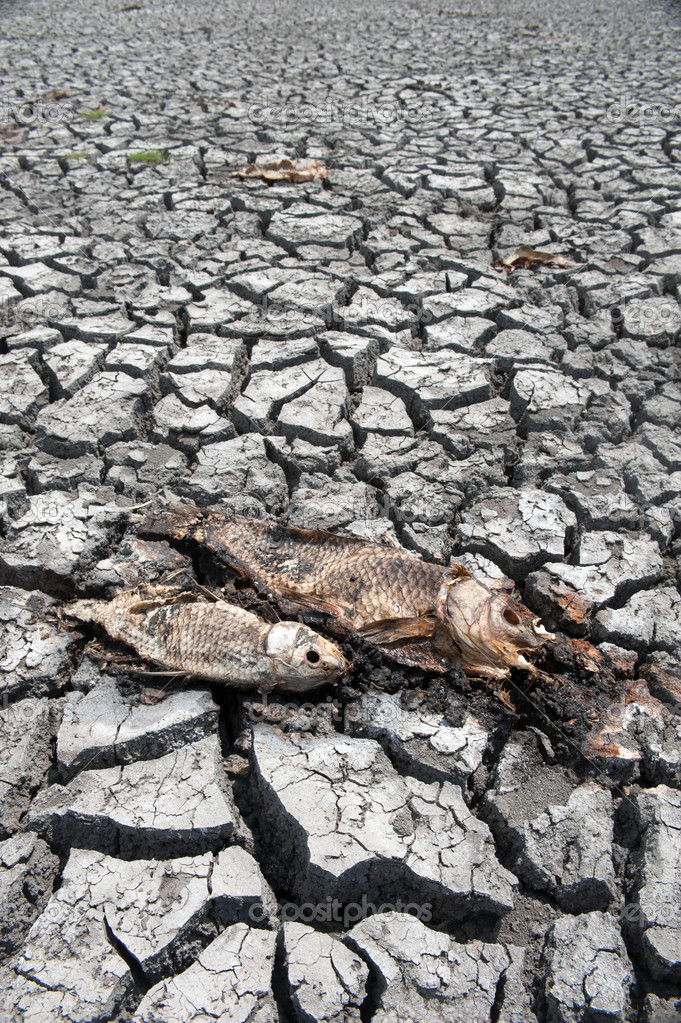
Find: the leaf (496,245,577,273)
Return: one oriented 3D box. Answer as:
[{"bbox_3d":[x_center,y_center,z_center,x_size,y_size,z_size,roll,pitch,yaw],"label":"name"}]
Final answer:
[{"bbox_3d":[0.312,-0.396,1.256,0.122,0.034,0.060,0,36,0],"label":"leaf"}]

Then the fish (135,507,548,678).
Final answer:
[{"bbox_3d":[-0.006,0.057,0.629,0.360,0.046,0.108,16,39,20],"label":"fish"}]

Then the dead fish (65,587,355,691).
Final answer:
[{"bbox_3d":[-0.100,0.093,0.581,0.225,0.036,0.078,9,37,12],"label":"dead fish"}]

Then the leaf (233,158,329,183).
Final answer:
[{"bbox_3d":[-0.183,-1.020,2.385,0.285,0.047,0.140,0,36,0],"label":"leaf"}]

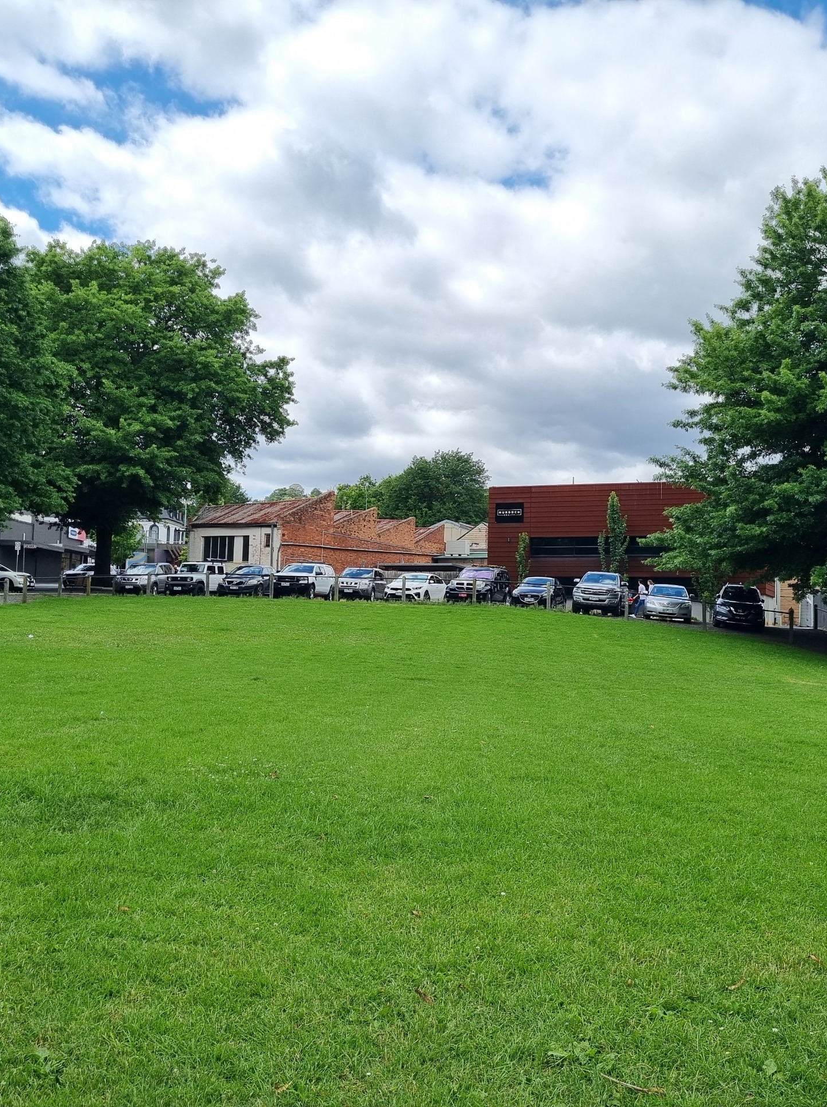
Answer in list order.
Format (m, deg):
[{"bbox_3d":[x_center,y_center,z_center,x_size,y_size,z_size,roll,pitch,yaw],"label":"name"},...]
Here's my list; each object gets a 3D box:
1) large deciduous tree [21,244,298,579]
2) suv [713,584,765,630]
[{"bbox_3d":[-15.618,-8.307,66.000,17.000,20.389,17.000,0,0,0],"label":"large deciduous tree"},{"bbox_3d":[13.395,2.189,45.595,1.820,1.720,4.650,5,0,17],"label":"suv"}]

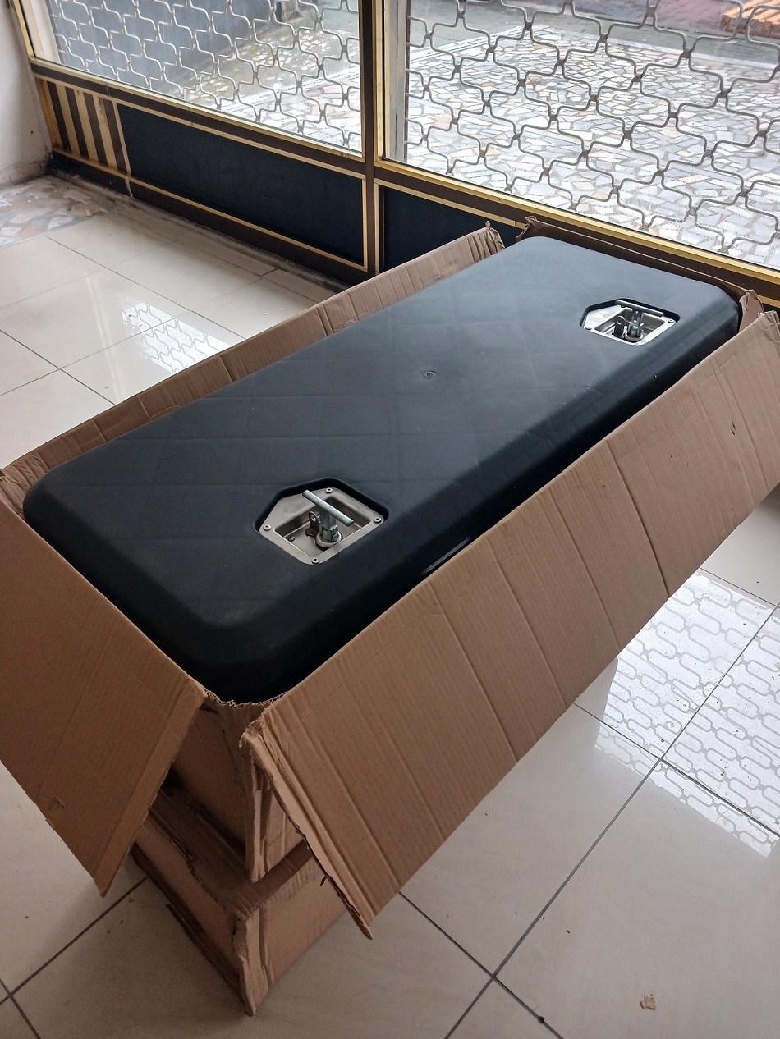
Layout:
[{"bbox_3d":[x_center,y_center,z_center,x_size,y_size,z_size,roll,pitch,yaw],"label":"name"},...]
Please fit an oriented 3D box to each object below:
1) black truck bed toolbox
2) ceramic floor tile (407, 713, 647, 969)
[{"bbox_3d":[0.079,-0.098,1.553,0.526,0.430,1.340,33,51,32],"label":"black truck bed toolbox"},{"bbox_3d":[0.162,0.526,1.715,0.580,0.010,0.580,31,50,31],"label":"ceramic floor tile"}]

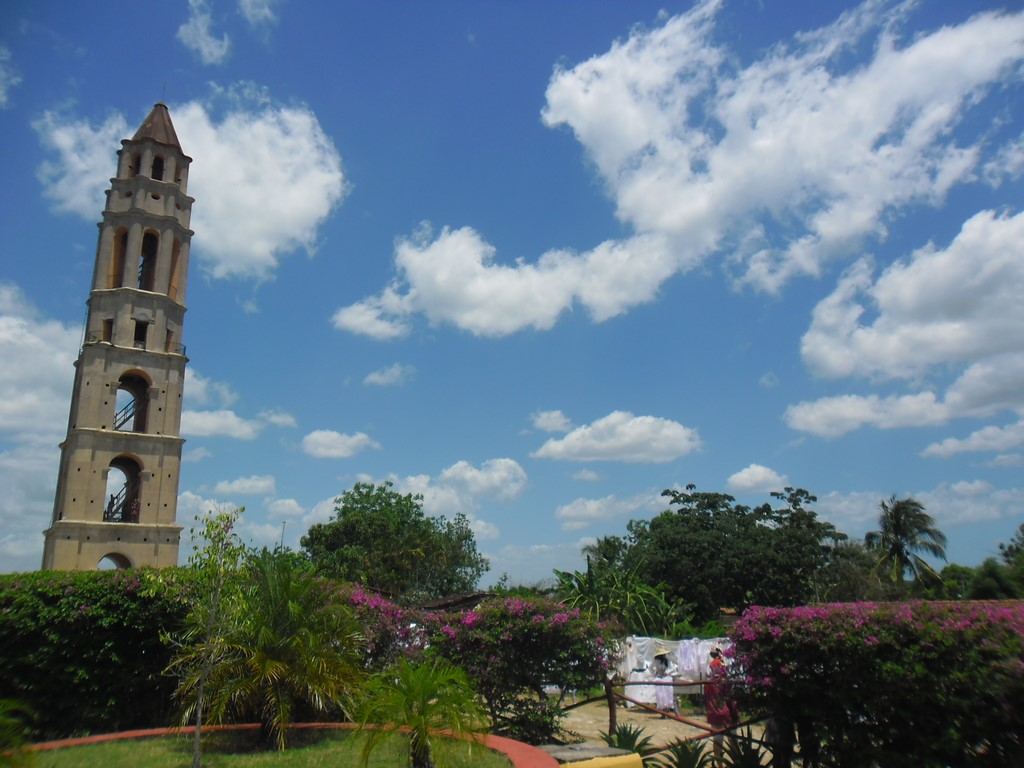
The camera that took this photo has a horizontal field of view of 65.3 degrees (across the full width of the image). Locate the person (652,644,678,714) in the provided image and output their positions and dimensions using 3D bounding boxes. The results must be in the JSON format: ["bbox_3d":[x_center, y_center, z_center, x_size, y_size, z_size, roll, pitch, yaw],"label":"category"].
[{"bbox_3d":[3.724,7.232,19.415,0.530,1.650,0.420,0,-17,-7],"label":"person"}]

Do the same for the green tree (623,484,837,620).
[{"bbox_3d":[11.492,9.769,41.392,10.300,8.790,8.500,-6,-17,15],"label":"green tree"}]

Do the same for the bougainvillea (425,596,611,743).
[{"bbox_3d":[0.142,5.156,14.530,3.200,2.480,2.400,-2,-17,0],"label":"bougainvillea"}]

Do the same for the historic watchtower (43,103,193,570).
[{"bbox_3d":[-28.466,-2.052,60.207,8.300,44.350,8.300,10,-20,-35],"label":"historic watchtower"}]

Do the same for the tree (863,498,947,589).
[{"bbox_3d":[24.413,11.568,49.106,4.900,8.970,4.900,-10,-18,25],"label":"tree"}]

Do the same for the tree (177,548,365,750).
[{"bbox_3d":[-3.810,4.112,12.612,2.700,2.940,2.700,3,-17,-16],"label":"tree"}]

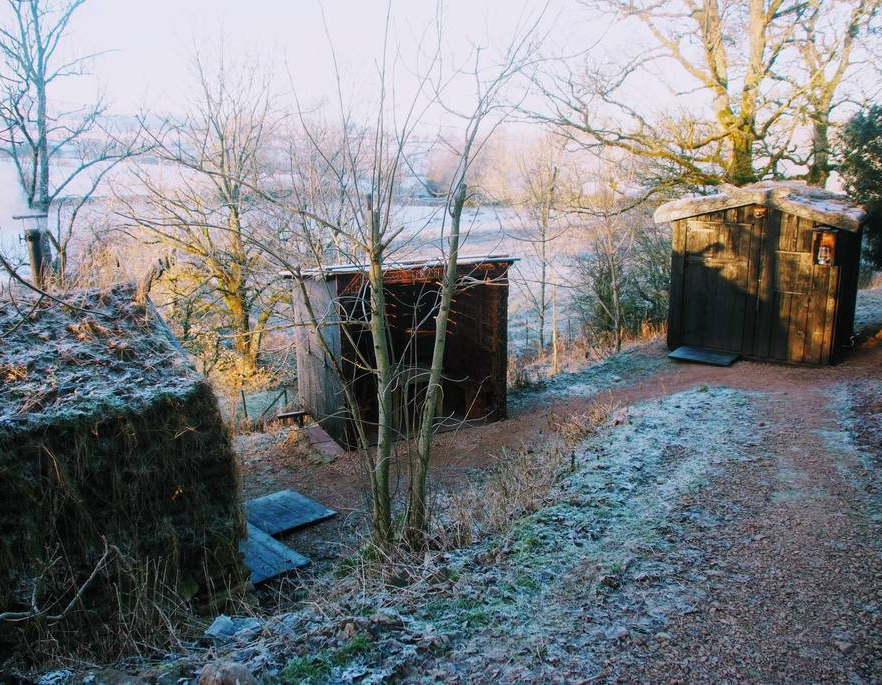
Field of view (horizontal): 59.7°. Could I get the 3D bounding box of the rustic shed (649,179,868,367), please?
[{"bbox_3d":[4.458,-1.076,10.782,2.475,2.288,1.737,8,15,33],"label":"rustic shed"}]

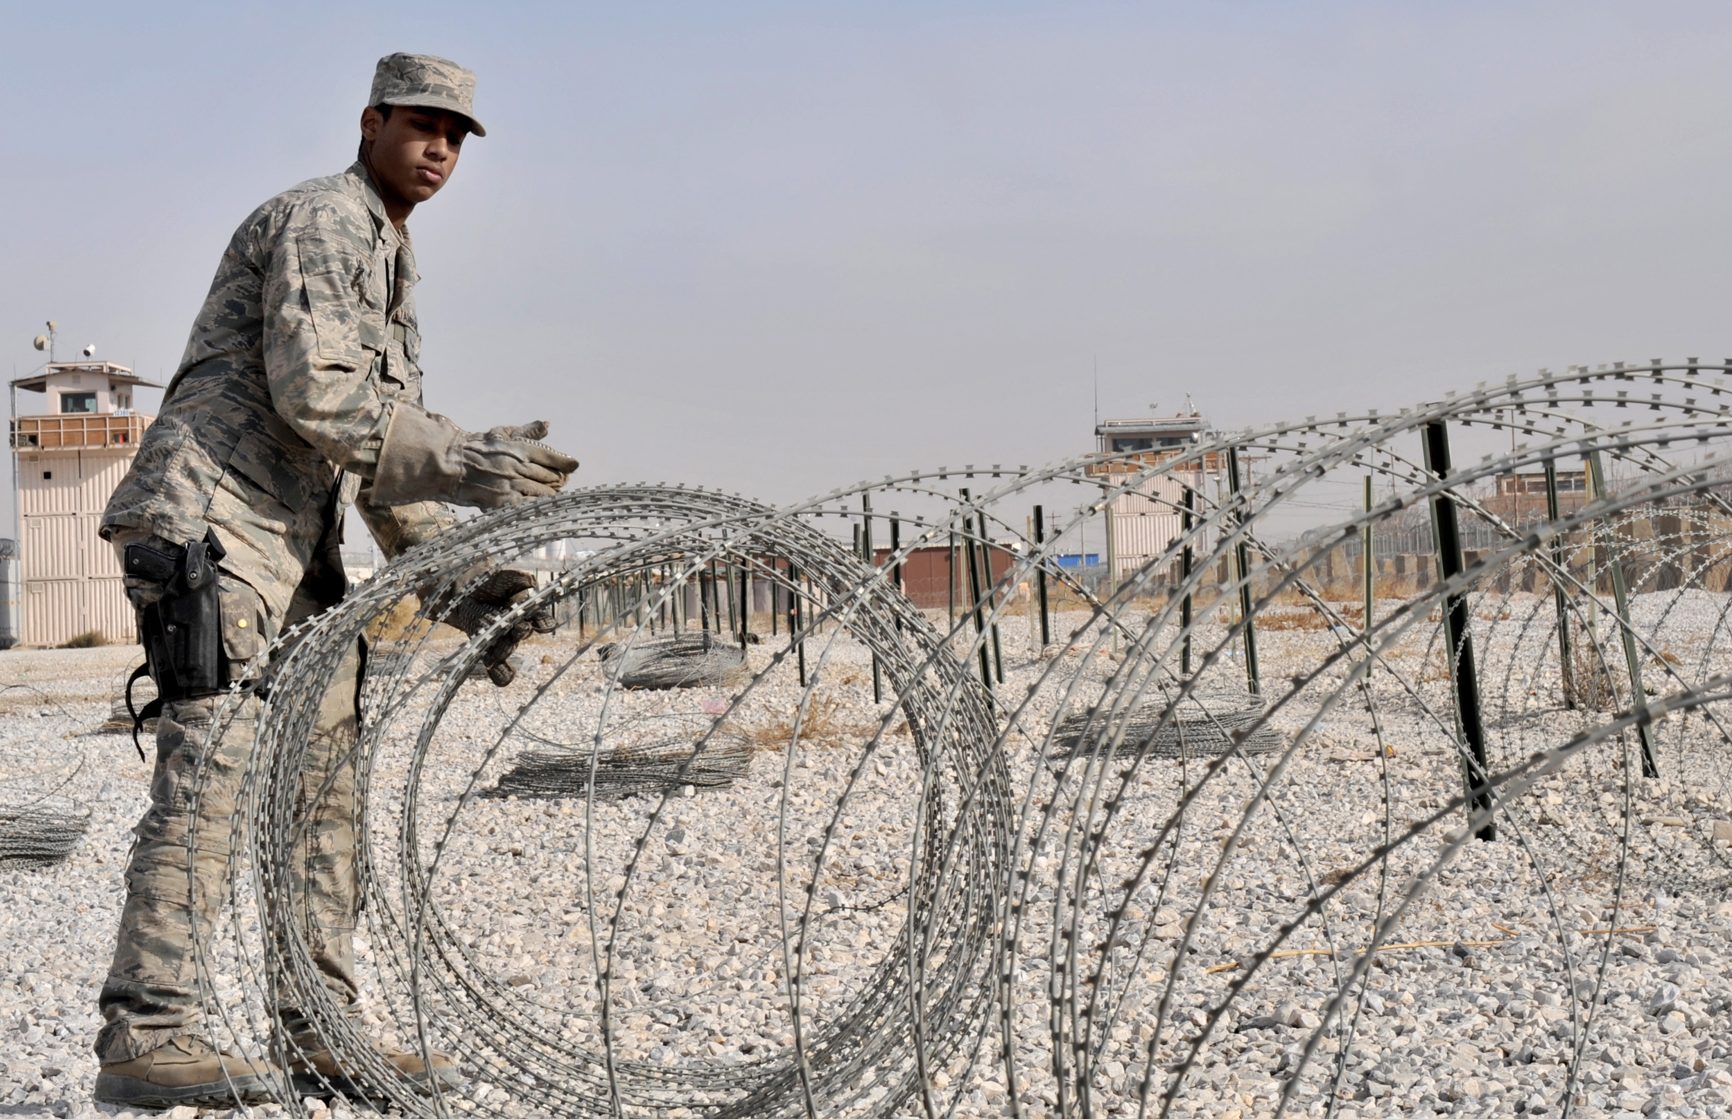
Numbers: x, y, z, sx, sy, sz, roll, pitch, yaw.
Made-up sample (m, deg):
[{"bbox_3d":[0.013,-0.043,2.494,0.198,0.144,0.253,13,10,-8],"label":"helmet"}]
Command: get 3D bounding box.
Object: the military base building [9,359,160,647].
[{"bbox_3d":[-31.272,-2.337,129.000,5.500,11.300,7.600,-2,-1,-2],"label":"military base building"}]

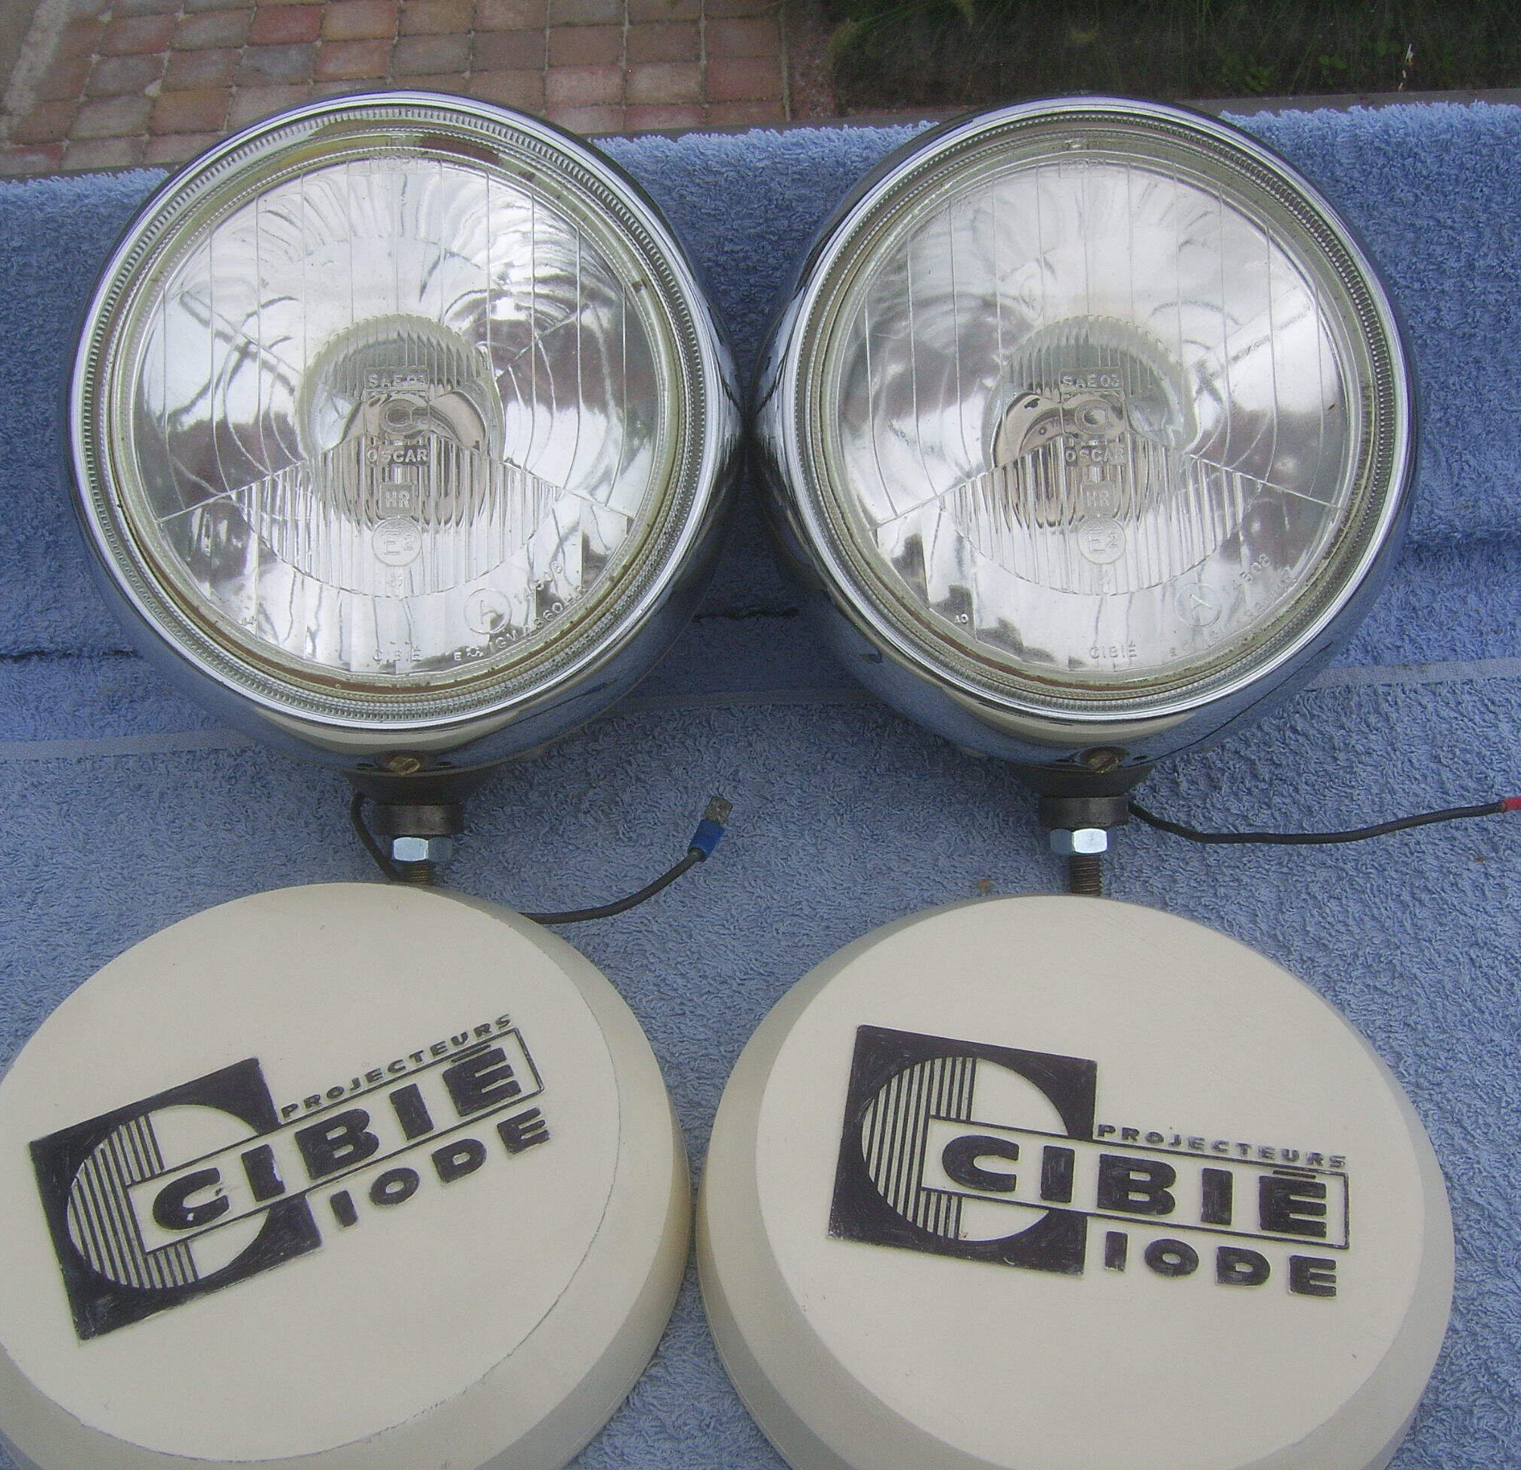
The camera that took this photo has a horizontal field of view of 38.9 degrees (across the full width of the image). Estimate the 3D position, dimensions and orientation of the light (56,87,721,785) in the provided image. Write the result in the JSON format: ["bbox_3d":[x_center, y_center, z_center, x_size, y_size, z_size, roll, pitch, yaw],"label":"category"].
[{"bbox_3d":[-0.098,-0.082,0.618,0.188,0.110,0.190,0,85,-2],"label":"light"}]

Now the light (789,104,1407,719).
[{"bbox_3d":[0.087,-0.082,0.593,0.171,0.085,0.171,1,87,-1],"label":"light"}]

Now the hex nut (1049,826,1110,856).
[{"bbox_3d":[0.091,0.030,0.608,0.019,0.017,0.008,0,88,-2],"label":"hex nut"}]

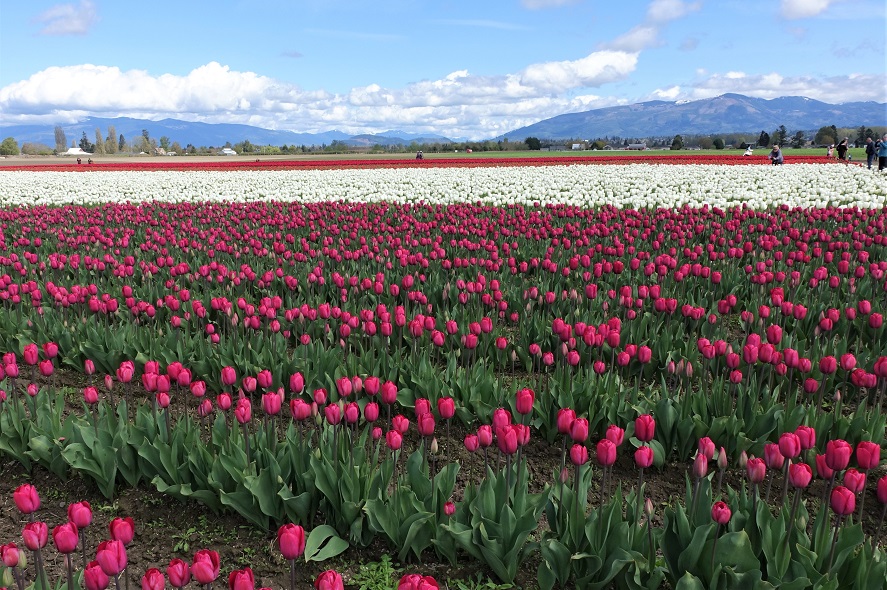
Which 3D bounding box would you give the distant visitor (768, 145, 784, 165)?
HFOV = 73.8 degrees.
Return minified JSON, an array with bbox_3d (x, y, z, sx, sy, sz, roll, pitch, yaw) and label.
[{"bbox_3d":[14.660,-5.939,26.165,0.620,1.380,0.620,10,17,36],"label":"distant visitor"}]

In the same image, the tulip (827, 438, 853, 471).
[{"bbox_3d":[0.986,0.400,1.471,0.058,0.080,0.058,0,14,0],"label":"tulip"}]

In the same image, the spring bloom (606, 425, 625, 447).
[{"bbox_3d":[0.524,0.429,1.801,0.053,0.067,0.053,4,15,17],"label":"spring bloom"}]

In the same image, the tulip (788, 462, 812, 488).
[{"bbox_3d":[0.930,0.470,1.536,0.058,0.066,0.058,9,17,33],"label":"tulip"}]

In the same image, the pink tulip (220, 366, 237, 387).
[{"bbox_3d":[-0.730,0.277,2.006,0.048,0.065,0.048,0,14,0],"label":"pink tulip"}]

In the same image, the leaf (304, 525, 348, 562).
[{"bbox_3d":[-0.359,0.762,1.812,0.133,0.085,0.085,0,14,0],"label":"leaf"}]

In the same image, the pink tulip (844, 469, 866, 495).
[{"bbox_3d":[0.996,0.452,1.432,0.047,0.057,0.047,0,14,0],"label":"pink tulip"}]

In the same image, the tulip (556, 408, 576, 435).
[{"bbox_3d":[0.374,0.382,1.785,0.055,0.079,0.055,2,14,12],"label":"tulip"}]

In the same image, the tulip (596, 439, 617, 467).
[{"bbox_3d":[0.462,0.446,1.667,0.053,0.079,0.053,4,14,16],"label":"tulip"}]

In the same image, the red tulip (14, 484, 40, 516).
[{"bbox_3d":[-0.979,0.480,1.391,0.063,0.071,0.063,-11,18,-37],"label":"red tulip"}]

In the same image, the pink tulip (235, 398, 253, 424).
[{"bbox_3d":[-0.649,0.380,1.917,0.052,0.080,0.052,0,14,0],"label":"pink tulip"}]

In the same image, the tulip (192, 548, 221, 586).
[{"bbox_3d":[-0.479,0.549,1.192,0.058,0.073,0.058,-7,15,-25],"label":"tulip"}]

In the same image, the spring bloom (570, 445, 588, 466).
[{"bbox_3d":[0.368,0.438,1.608,0.048,0.056,0.048,0,14,0],"label":"spring bloom"}]

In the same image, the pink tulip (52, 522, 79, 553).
[{"bbox_3d":[-0.880,0.567,1.377,0.050,0.076,0.050,-10,17,-35],"label":"pink tulip"}]

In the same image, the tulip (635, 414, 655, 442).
[{"bbox_3d":[0.584,0.386,1.709,0.057,0.079,0.057,4,15,20],"label":"tulip"}]

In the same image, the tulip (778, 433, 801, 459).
[{"bbox_3d":[0.957,0.416,1.630,0.059,0.071,0.059,8,16,32],"label":"tulip"}]

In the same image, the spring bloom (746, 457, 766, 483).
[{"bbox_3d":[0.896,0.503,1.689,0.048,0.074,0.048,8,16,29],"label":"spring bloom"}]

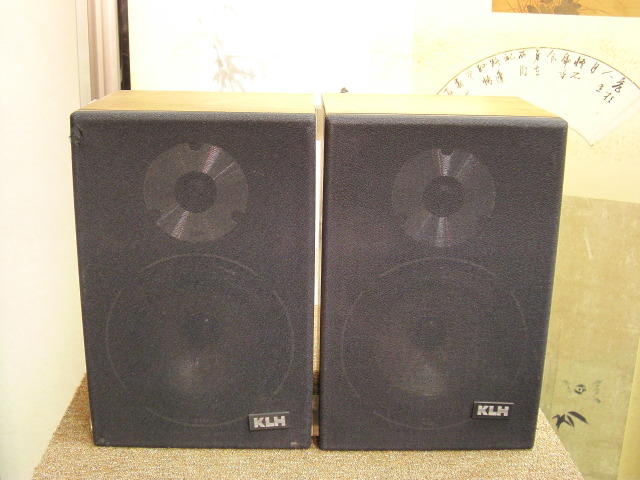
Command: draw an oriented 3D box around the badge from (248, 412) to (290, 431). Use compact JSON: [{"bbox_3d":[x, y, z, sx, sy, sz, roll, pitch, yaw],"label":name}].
[{"bbox_3d":[-0.061,0.220,1.008,0.048,0.021,0.004,-2,17,0],"label":"badge"}]

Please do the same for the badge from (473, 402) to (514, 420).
[{"bbox_3d":[0.210,0.207,1.007,0.048,0.021,0.004,2,16,-3],"label":"badge"}]

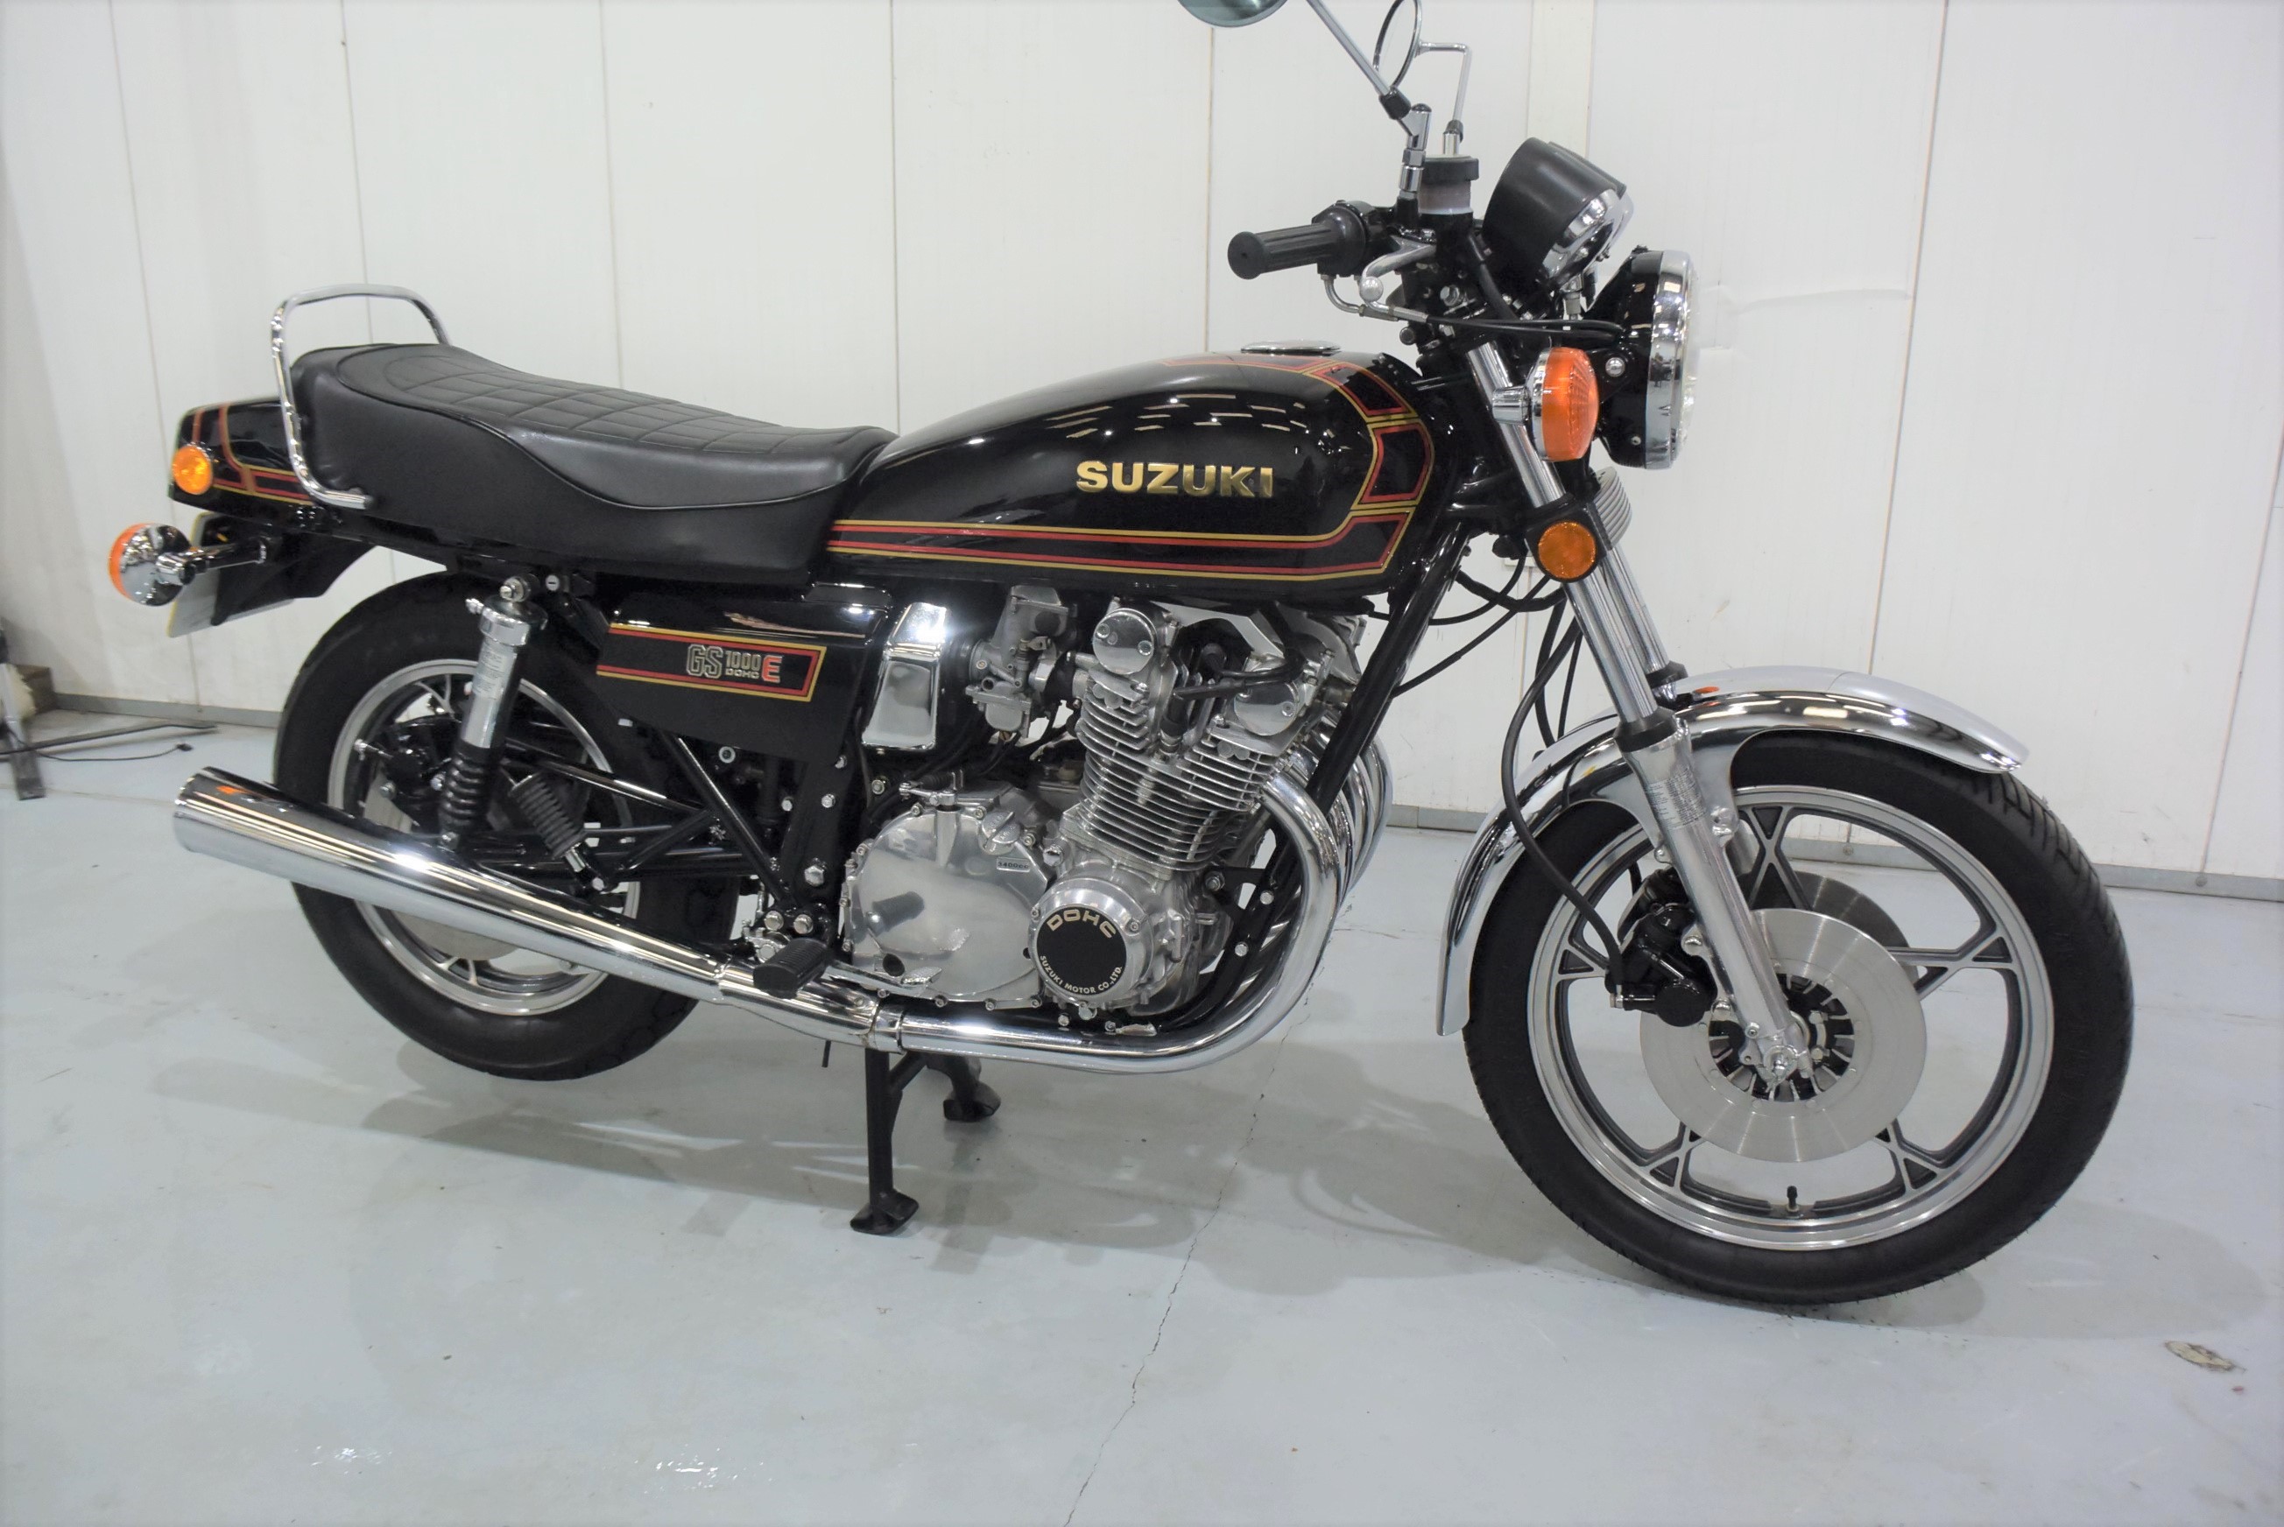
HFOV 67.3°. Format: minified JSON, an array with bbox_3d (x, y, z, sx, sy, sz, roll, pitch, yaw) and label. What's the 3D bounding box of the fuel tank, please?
[{"bbox_3d":[0.007,-0.318,1.805,0.650,0.235,0.300,5,15,16],"label":"fuel tank"}]

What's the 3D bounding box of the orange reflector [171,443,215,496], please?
[{"bbox_3d":[-1.126,-0.348,2.035,0.058,0.058,0.016,7,16,21],"label":"orange reflector"}]

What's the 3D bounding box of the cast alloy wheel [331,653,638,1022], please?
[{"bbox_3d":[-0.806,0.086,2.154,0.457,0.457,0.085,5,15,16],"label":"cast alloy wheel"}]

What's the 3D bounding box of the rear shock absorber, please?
[{"bbox_3d":[-0.742,-0.052,1.934,0.070,0.350,0.070,25,20,9],"label":"rear shock absorber"}]

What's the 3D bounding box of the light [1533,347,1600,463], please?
[{"bbox_3d":[0.352,-0.298,1.426,0.060,0.094,0.094,5,15,16],"label":"light"}]

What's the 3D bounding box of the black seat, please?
[{"bbox_3d":[-0.601,-0.359,1.978,0.710,0.245,0.280,5,15,16],"label":"black seat"}]

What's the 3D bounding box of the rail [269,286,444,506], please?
[{"bbox_3d":[-0.887,-0.441,2.043,0.140,0.250,0.275,5,15,16],"label":"rail"}]

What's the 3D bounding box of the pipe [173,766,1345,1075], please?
[{"bbox_3d":[-0.461,0.129,1.861,1.370,0.335,0.190,5,15,16],"label":"pipe"}]

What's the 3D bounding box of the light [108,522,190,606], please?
[{"bbox_3d":[-1.120,-0.224,1.933,0.065,0.094,0.094,5,15,16],"label":"light"}]

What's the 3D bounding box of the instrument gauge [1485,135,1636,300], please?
[{"bbox_3d":[0.378,-0.502,1.569,0.112,0.102,0.102,38,21,5],"label":"instrument gauge"}]

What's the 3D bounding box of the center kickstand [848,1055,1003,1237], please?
[{"bbox_3d":[-0.256,0.384,2.075,0.110,0.250,0.340,5,15,16],"label":"center kickstand"}]

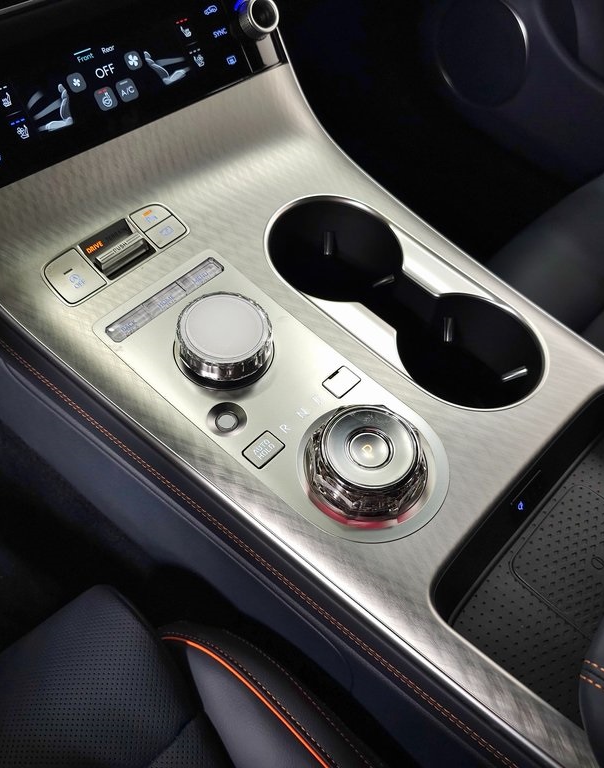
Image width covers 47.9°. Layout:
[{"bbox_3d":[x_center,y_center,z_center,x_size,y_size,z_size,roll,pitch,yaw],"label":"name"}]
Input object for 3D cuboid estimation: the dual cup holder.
[{"bbox_3d":[0.062,-0.041,0.474,0.210,0.070,0.088,40,64,19],"label":"dual cup holder"}]

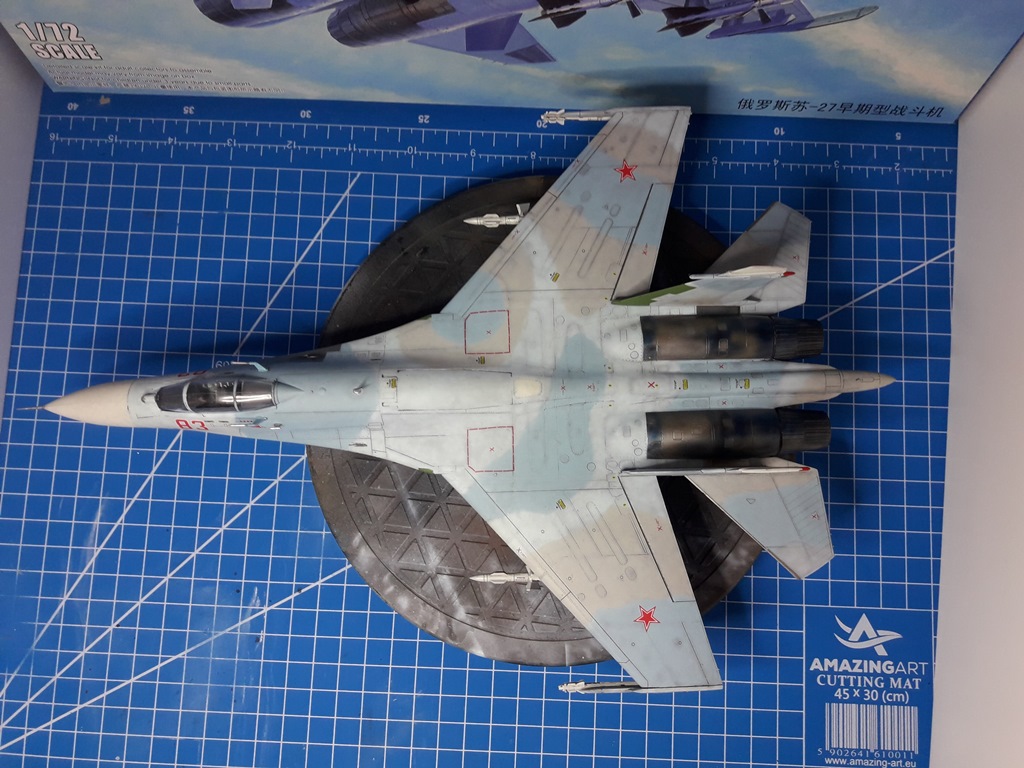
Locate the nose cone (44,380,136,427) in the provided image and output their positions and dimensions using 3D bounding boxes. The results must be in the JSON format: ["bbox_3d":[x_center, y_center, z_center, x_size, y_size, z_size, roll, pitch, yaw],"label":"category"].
[{"bbox_3d":[-0.151,0.008,0.295,0.032,0.017,0.017,-2,82,0],"label":"nose cone"}]

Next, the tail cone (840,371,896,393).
[{"bbox_3d":[0.125,-0.001,0.290,0.019,0.008,0.008,-2,82,0],"label":"tail cone"}]

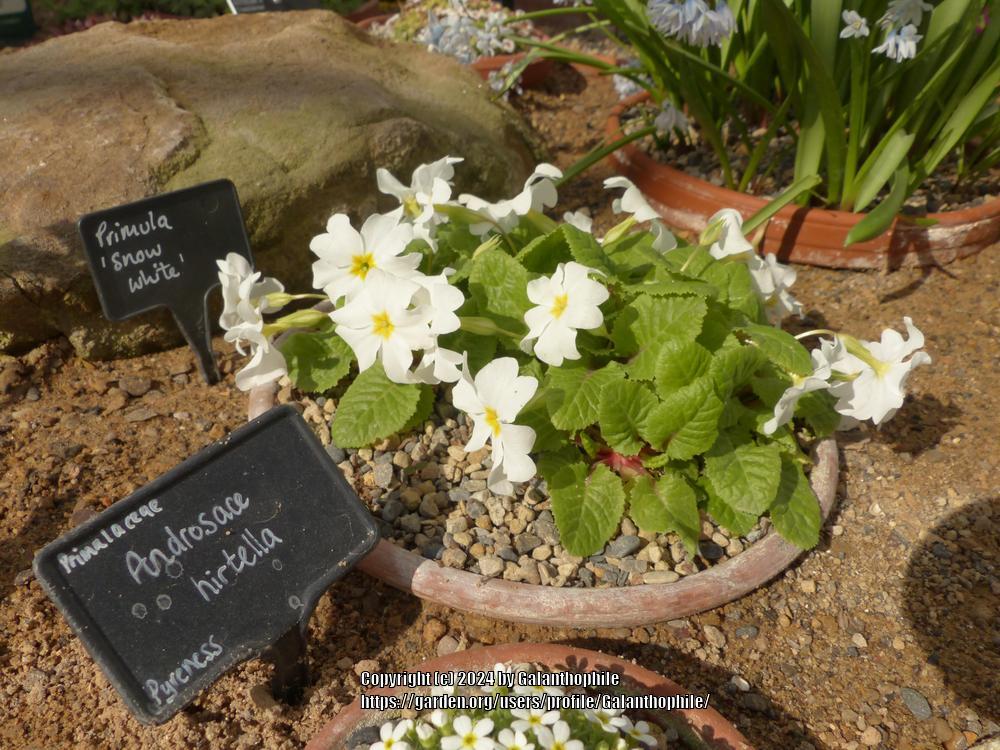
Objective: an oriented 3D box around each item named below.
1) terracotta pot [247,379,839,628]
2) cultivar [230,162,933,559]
[{"bbox_3d":[0.013,0.041,0.317,0.206,0.100,0.206,4,34,-2],"label":"terracotta pot"},{"bbox_3d":[0.025,-0.021,0.276,0.242,0.075,0.185,5,34,0],"label":"cultivar"}]

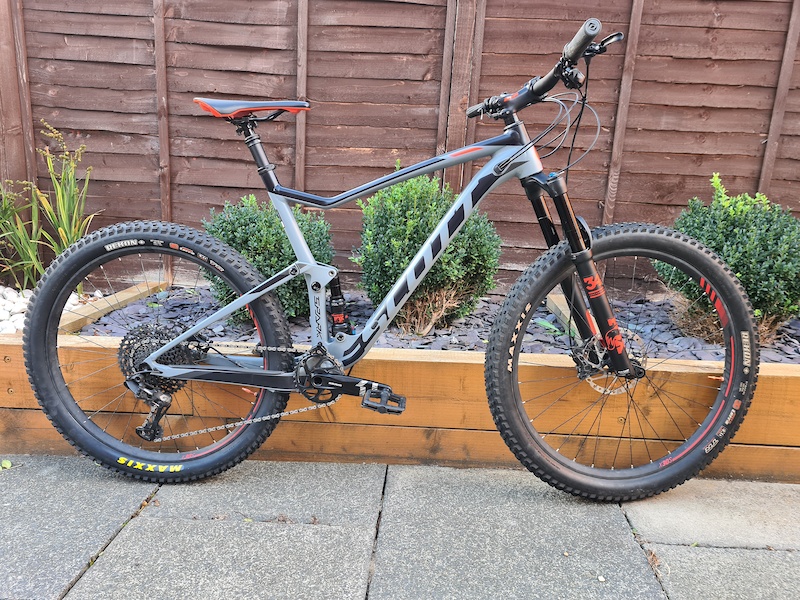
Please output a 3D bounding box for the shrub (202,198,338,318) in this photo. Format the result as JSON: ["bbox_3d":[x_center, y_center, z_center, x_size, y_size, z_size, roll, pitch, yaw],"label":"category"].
[{"bbox_3d":[-0.443,-0.136,2.030,0.445,0.440,0.420,2,13,2],"label":"shrub"}]

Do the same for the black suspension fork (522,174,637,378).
[{"bbox_3d":[0.439,-0.054,1.489,0.115,0.560,0.185,-24,10,-3],"label":"black suspension fork"}]

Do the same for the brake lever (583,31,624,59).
[{"bbox_3d":[0.389,-0.486,1.146,0.048,0.035,0.125,-11,7,-17],"label":"brake lever"}]

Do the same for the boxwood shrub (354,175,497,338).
[{"bbox_3d":[0.078,-0.152,1.985,0.485,0.535,0.460,2,13,2],"label":"boxwood shrub"}]

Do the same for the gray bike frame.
[{"bbox_3d":[-0.154,-0.107,1.521,0.990,0.660,0.165,1,13,3],"label":"gray bike frame"}]

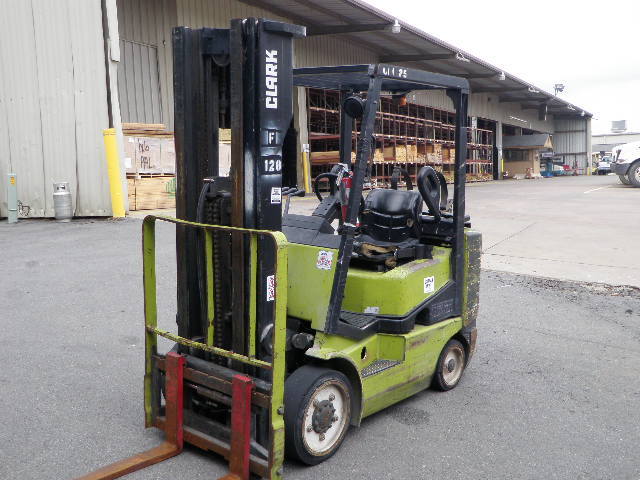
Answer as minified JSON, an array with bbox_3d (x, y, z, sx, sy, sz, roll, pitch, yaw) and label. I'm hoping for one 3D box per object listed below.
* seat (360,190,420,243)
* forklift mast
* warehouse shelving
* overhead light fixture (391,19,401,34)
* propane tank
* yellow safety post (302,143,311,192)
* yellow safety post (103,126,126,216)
[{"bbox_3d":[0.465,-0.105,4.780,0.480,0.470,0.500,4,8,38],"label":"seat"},{"bbox_3d":[-0.468,-0.115,3.620,0.710,1.970,0.290,6,8,38],"label":"forklift mast"},{"bbox_3d":[5.389,-5.163,36.927,1.400,4.100,27.000,1,6,29],"label":"warehouse shelving"},{"bbox_3d":[2.586,-7.313,22.800,0.340,0.500,0.340,-2,5,0],"label":"overhead light fixture"},{"bbox_3d":[-4.410,-0.642,11.400,0.310,0.675,0.310,1,6,29],"label":"propane tank"},{"bbox_3d":[-0.500,-2.686,25.000,0.190,1.750,0.190,1,6,29],"label":"yellow safety post"},{"bbox_3d":[-3.581,-1.168,11.600,0.217,1.540,0.217,-1,6,29],"label":"yellow safety post"}]

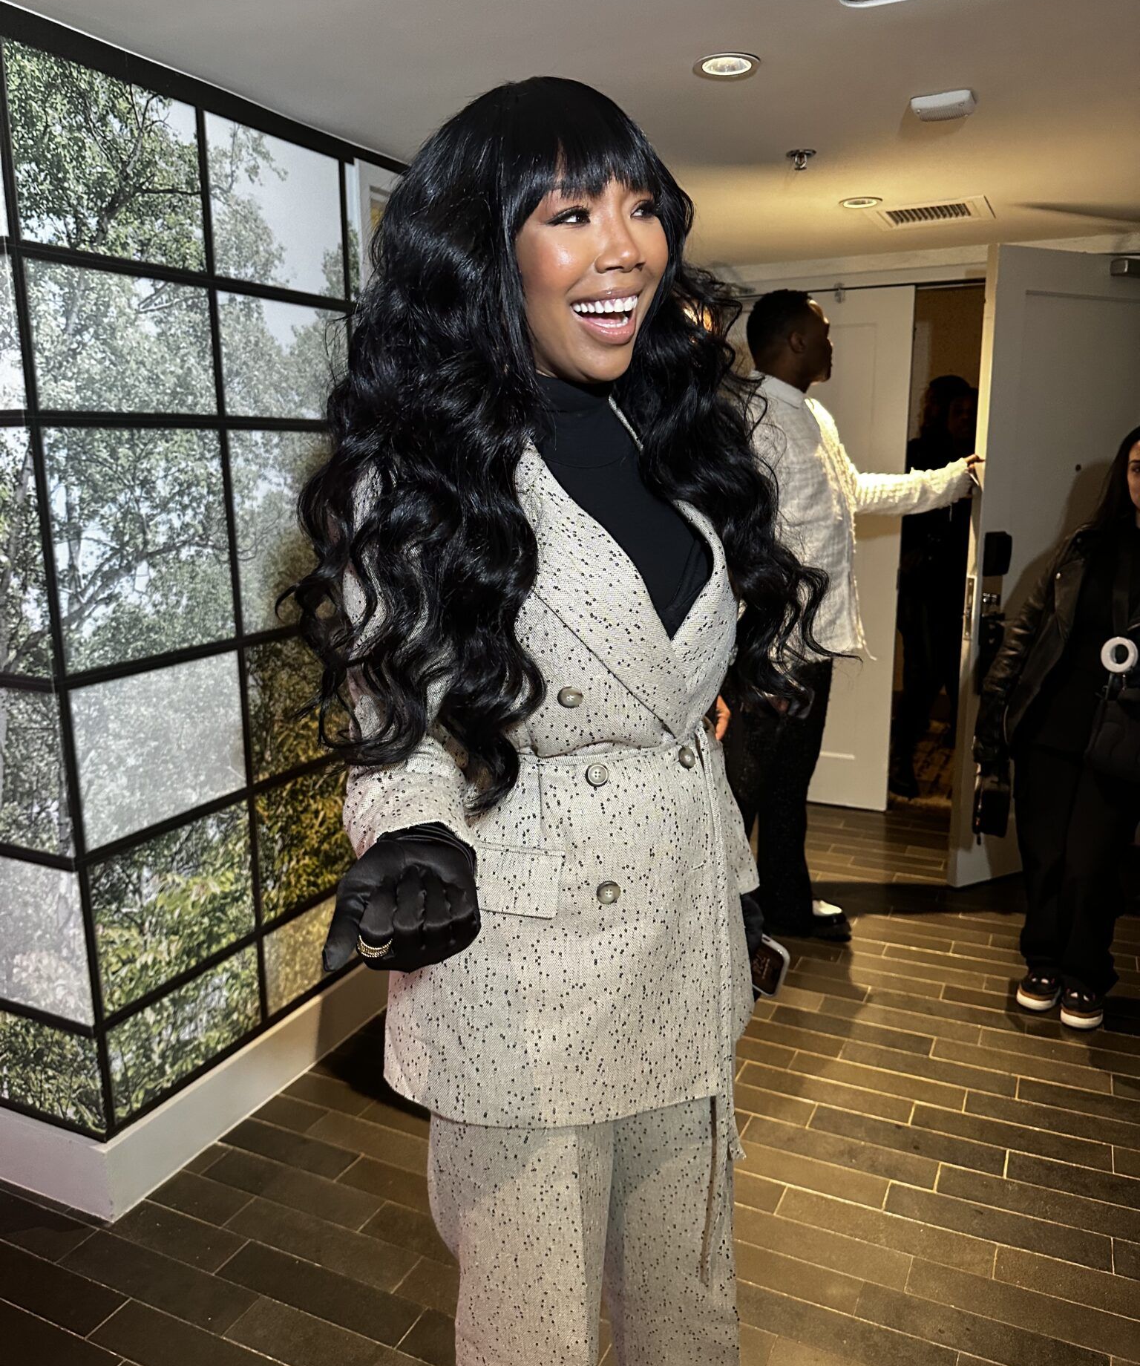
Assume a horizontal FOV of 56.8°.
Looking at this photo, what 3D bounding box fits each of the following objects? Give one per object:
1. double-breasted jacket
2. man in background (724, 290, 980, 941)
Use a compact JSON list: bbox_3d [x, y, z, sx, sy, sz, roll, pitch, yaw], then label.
[{"bbox_3d":[-0.006,0.053,1.054,0.470,0.710,0.310,-9,14,-38],"label":"double-breasted jacket"},{"bbox_3d":[0.929,-0.167,3.202,0.890,1.915,0.530,-3,12,-14],"label":"man in background"}]

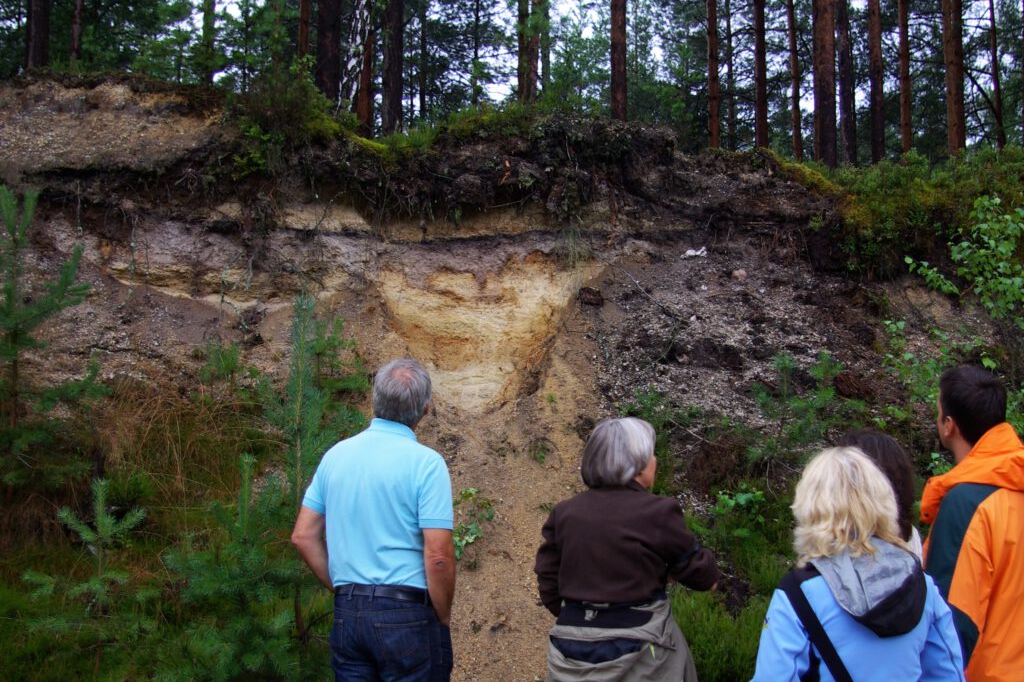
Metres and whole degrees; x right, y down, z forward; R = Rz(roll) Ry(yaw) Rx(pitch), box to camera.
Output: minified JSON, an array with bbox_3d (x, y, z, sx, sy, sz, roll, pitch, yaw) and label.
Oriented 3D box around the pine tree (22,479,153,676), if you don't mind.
[{"bbox_3d":[-2.010,1.120,4.600,0.600,0.920,0.600,0,-2,0],"label":"pine tree"}]

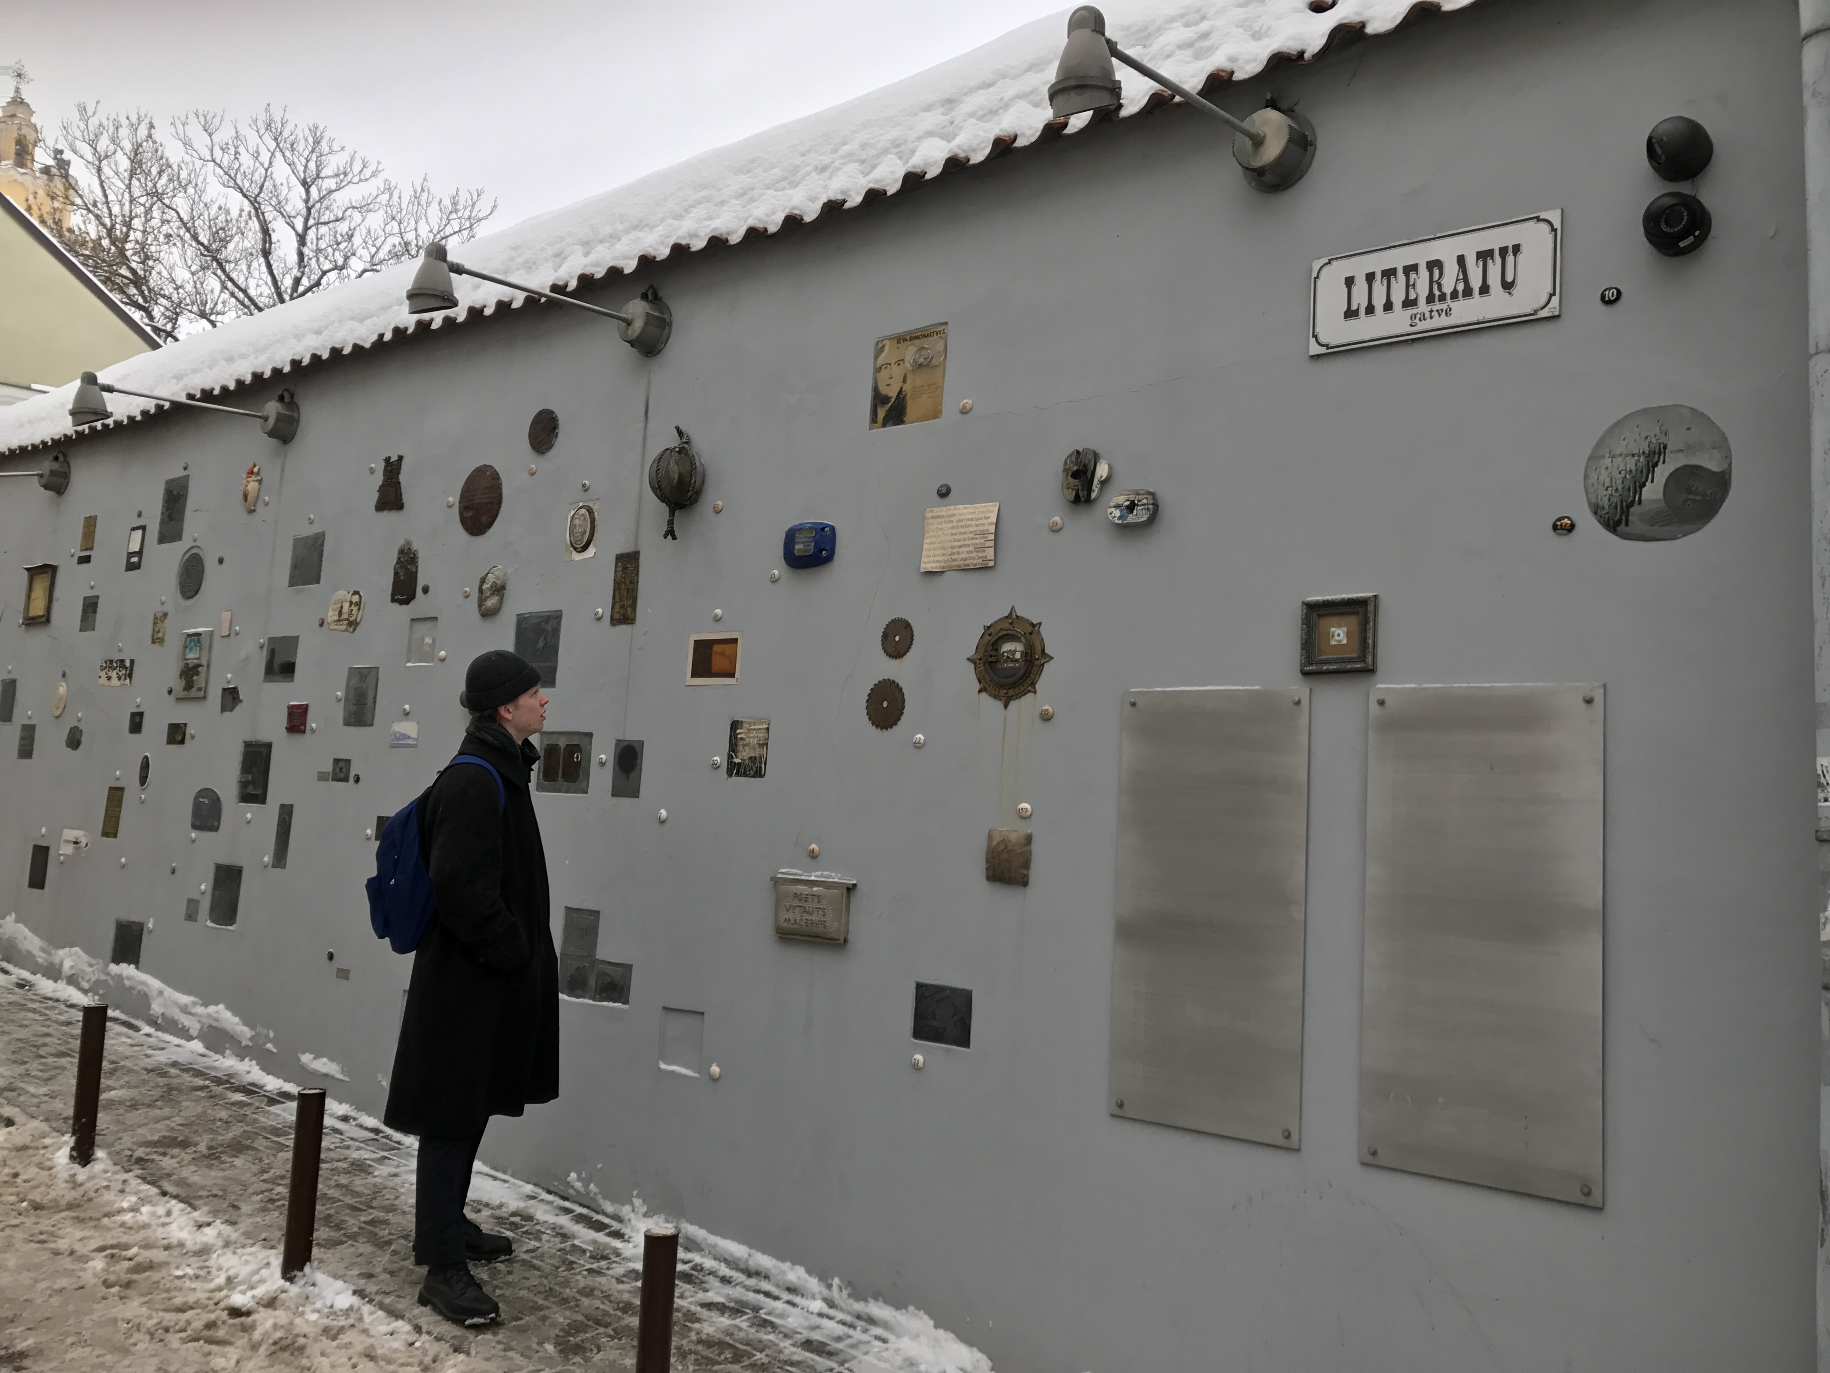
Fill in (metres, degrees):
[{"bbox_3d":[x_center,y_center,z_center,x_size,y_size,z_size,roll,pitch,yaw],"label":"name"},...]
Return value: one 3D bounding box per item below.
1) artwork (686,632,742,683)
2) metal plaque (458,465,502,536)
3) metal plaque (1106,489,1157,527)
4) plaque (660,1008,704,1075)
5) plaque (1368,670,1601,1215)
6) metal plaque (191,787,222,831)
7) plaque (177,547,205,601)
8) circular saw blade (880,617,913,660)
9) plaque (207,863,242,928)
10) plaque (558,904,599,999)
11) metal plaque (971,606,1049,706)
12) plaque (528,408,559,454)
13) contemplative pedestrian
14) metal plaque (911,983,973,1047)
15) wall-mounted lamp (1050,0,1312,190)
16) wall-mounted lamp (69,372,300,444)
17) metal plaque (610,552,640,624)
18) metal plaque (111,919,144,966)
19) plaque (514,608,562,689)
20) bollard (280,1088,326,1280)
[{"bbox_3d":[-0.681,-0.091,4.966,0.250,0.174,0.020,-1,-7,38],"label":"artwork"},{"bbox_3d":[-1.661,-0.711,5.691,0.278,0.273,0.025,-1,-6,38],"label":"metal plaque"},{"bbox_3d":[0.584,-0.474,3.957,0.135,0.088,0.040,-1,-7,38],"label":"metal plaque"},{"bbox_3d":[-0.758,1.155,4.812,0.196,0.200,0.020,-1,-7,38],"label":"plaque"},{"bbox_3d":[1.288,0.561,3.386,0.534,1.130,0.012,-1,-6,38],"label":"plaque"},{"bbox_3d":[-3.294,0.572,6.886,0.267,0.196,0.025,-1,-7,38],"label":"metal plaque"},{"bbox_3d":[-3.623,-0.558,7.403,0.250,0.245,0.020,-1,-6,38],"label":"plaque"},{"bbox_3d":[-0.051,-0.140,4.359,0.125,0.125,0.006,-1,-6,38],"label":"circular saw blade"},{"bbox_3d":[-3.217,0.974,6.889,0.256,0.284,0.020,-1,-6,38],"label":"plaque"},{"bbox_3d":[-1.169,0.929,5.166,0.189,0.305,0.020,-1,-7,38],"label":"plaque"},{"bbox_3d":[0.278,-0.077,4.089,0.263,0.281,0.060,-1,-6,38],"label":"metal plaque"},{"bbox_3d":[-1.366,-0.943,5.485,0.176,0.168,0.025,-1,-6,38],"label":"plaque"},{"bbox_3d":[-1.240,0.819,4.273,0.480,1.800,0.500,3,-5,-5],"label":"contemplative pedestrian"},{"bbox_3d":[0.079,0.928,4.186,0.201,0.161,0.020,-1,-7,38],"label":"metal plaque"},{"bbox_3d":[0.610,-1.338,3.422,0.220,0.310,0.870,-2,-7,45],"label":"wall-mounted lamp"},{"bbox_3d":[-3.225,-1.227,6.544,0.210,0.380,0.950,-1,-7,38],"label":"wall-mounted lamp"},{"bbox_3d":[-1.041,-0.348,5.286,0.131,0.262,0.020,-1,-7,38],"label":"metal plaque"},{"bbox_3d":[-3.789,1.250,7.145,0.293,0.229,0.020,-1,-6,38],"label":"metal plaque"},{"bbox_3d":[-1.436,-0.137,5.575,0.277,0.285,0.020,-1,-7,38],"label":"plaque"},{"bbox_3d":[-1.769,1.436,4.291,0.080,0.515,0.080,-1,-7,38],"label":"bollard"}]

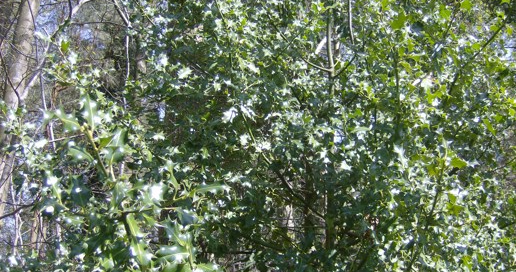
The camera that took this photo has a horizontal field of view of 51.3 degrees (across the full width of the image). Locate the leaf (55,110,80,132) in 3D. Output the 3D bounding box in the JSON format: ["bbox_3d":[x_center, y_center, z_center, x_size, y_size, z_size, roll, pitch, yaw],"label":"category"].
[{"bbox_3d":[-0.390,-0.032,1.100,0.058,0.040,0.015,27,-32,-5],"label":"leaf"}]

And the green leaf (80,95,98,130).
[{"bbox_3d":[-0.345,-0.048,1.100,0.037,0.074,0.015,-5,-17,-8],"label":"green leaf"}]

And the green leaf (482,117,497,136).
[{"bbox_3d":[0.797,-0.033,1.850,0.013,0.070,0.034,-22,-13,-43],"label":"green leaf"}]

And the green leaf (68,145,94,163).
[{"bbox_3d":[-0.361,0.036,1.100,0.056,0.033,0.014,29,-41,-10],"label":"green leaf"}]

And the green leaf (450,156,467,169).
[{"bbox_3d":[0.728,0.096,1.950,0.060,0.040,0.013,14,32,11],"label":"green leaf"}]

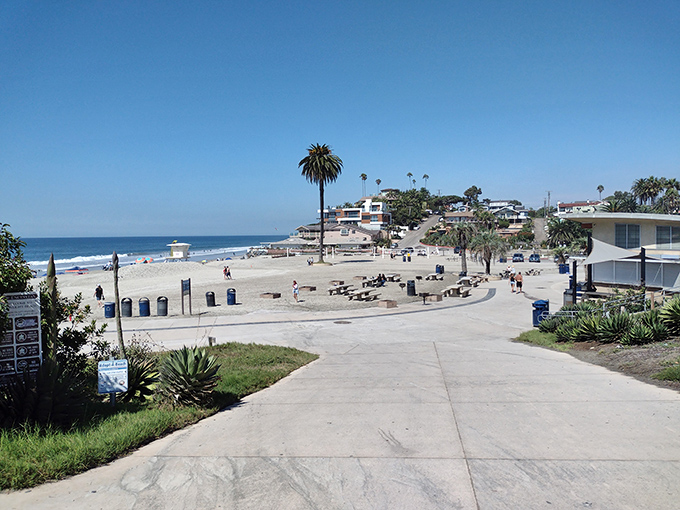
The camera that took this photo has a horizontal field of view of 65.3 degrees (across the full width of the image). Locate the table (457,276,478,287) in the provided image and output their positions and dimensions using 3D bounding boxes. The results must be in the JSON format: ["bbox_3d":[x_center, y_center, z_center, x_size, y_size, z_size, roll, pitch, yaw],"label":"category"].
[{"bbox_3d":[12.890,2.657,53.497,1.750,0.760,2.400,0,2,24],"label":"table"}]

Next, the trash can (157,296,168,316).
[{"bbox_3d":[-11.301,3.291,33.824,0.650,1.220,0.650,-1,2,-18],"label":"trash can"}]

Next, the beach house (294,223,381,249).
[{"bbox_3d":[-0.430,-5.302,152.000,22.000,7.800,13.000,0,2,12],"label":"beach house"}]

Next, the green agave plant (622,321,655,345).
[{"bbox_3d":[9.342,2.488,16.600,1.020,0.760,1.020,-1,2,0],"label":"green agave plant"}]

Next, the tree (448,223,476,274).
[{"bbox_3d":[14.856,-0.666,64.077,3.600,6.300,3.600,-1,2,0],"label":"tree"}]

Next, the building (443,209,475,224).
[{"bbox_3d":[42.002,-13.646,188.000,11.000,5.600,9.500,0,2,2],"label":"building"}]

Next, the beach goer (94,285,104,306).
[{"bbox_3d":[-17.706,2.970,38.967,0.480,1.680,0.550,2,3,45],"label":"beach goer"}]

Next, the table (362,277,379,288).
[{"bbox_3d":[3.285,2.756,50.847,1.800,0.760,2.400,1,3,36],"label":"table"}]

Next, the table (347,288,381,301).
[{"bbox_3d":[1.948,3.174,43.116,1.750,0.760,2.600,1,2,25],"label":"table"}]

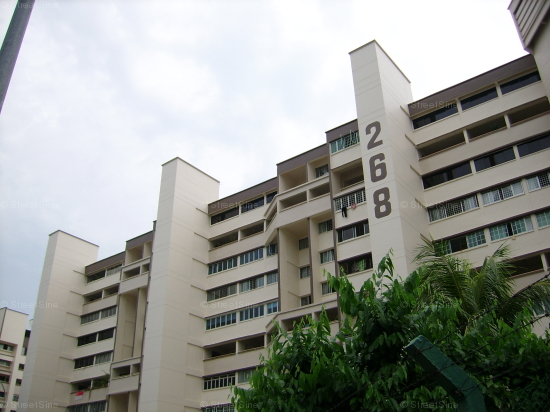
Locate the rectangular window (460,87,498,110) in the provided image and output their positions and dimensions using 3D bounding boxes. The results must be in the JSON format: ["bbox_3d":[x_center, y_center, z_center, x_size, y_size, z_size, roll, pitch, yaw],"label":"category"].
[{"bbox_3d":[14.835,-7.807,40.372,2.678,1.033,0.200,-20,-33,32],"label":"rectangular window"}]

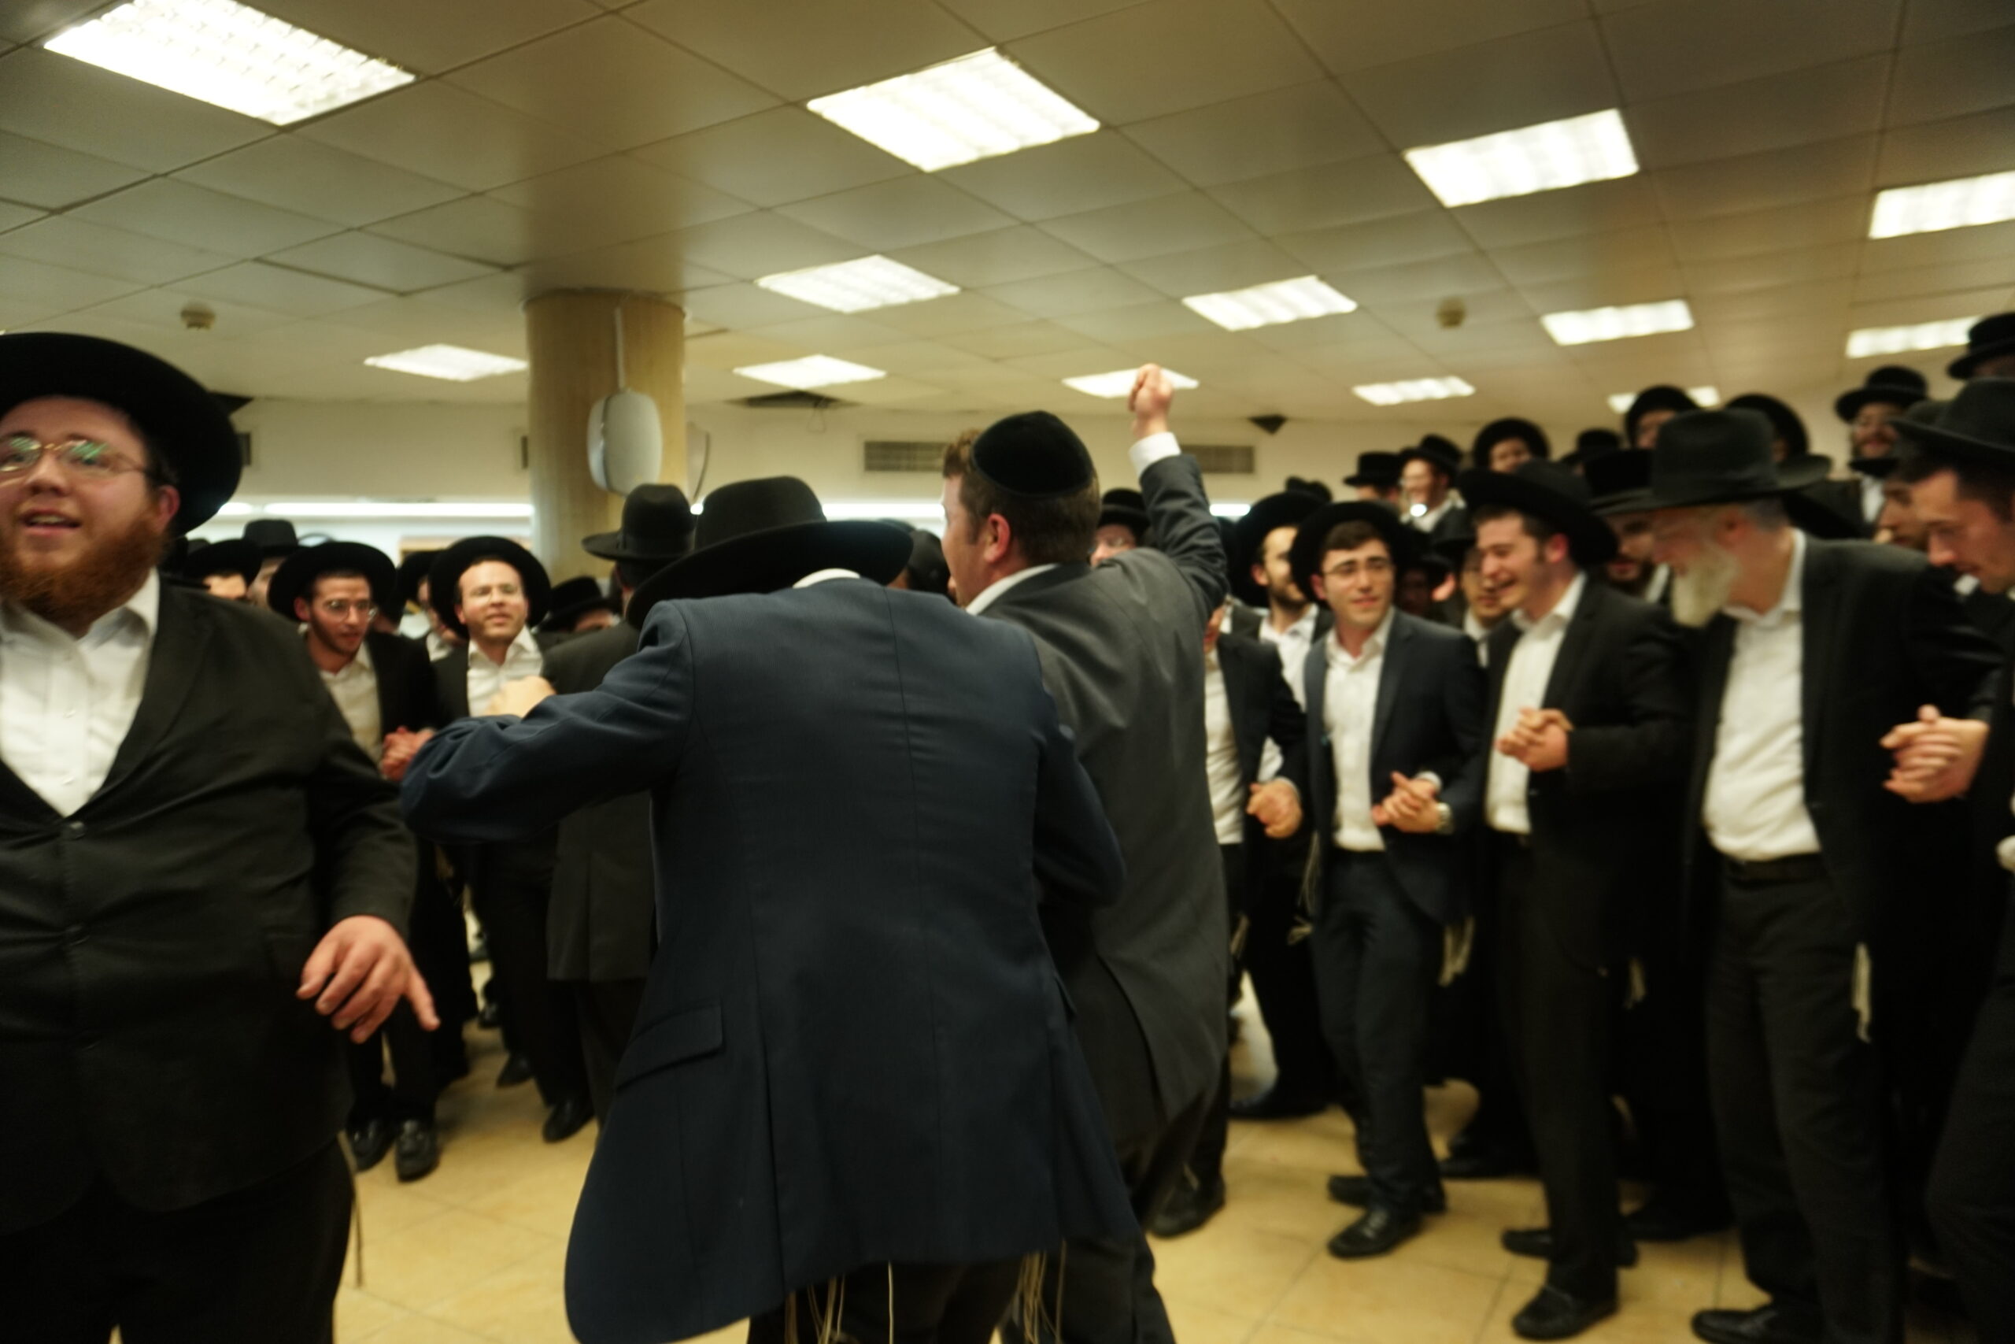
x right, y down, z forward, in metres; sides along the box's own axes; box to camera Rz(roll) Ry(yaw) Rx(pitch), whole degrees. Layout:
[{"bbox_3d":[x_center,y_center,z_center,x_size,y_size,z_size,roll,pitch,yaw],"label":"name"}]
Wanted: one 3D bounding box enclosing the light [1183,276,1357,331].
[{"bbox_3d":[1.088,-1.539,5.569,0.600,0.060,0.600,0,2,31],"label":"light"}]

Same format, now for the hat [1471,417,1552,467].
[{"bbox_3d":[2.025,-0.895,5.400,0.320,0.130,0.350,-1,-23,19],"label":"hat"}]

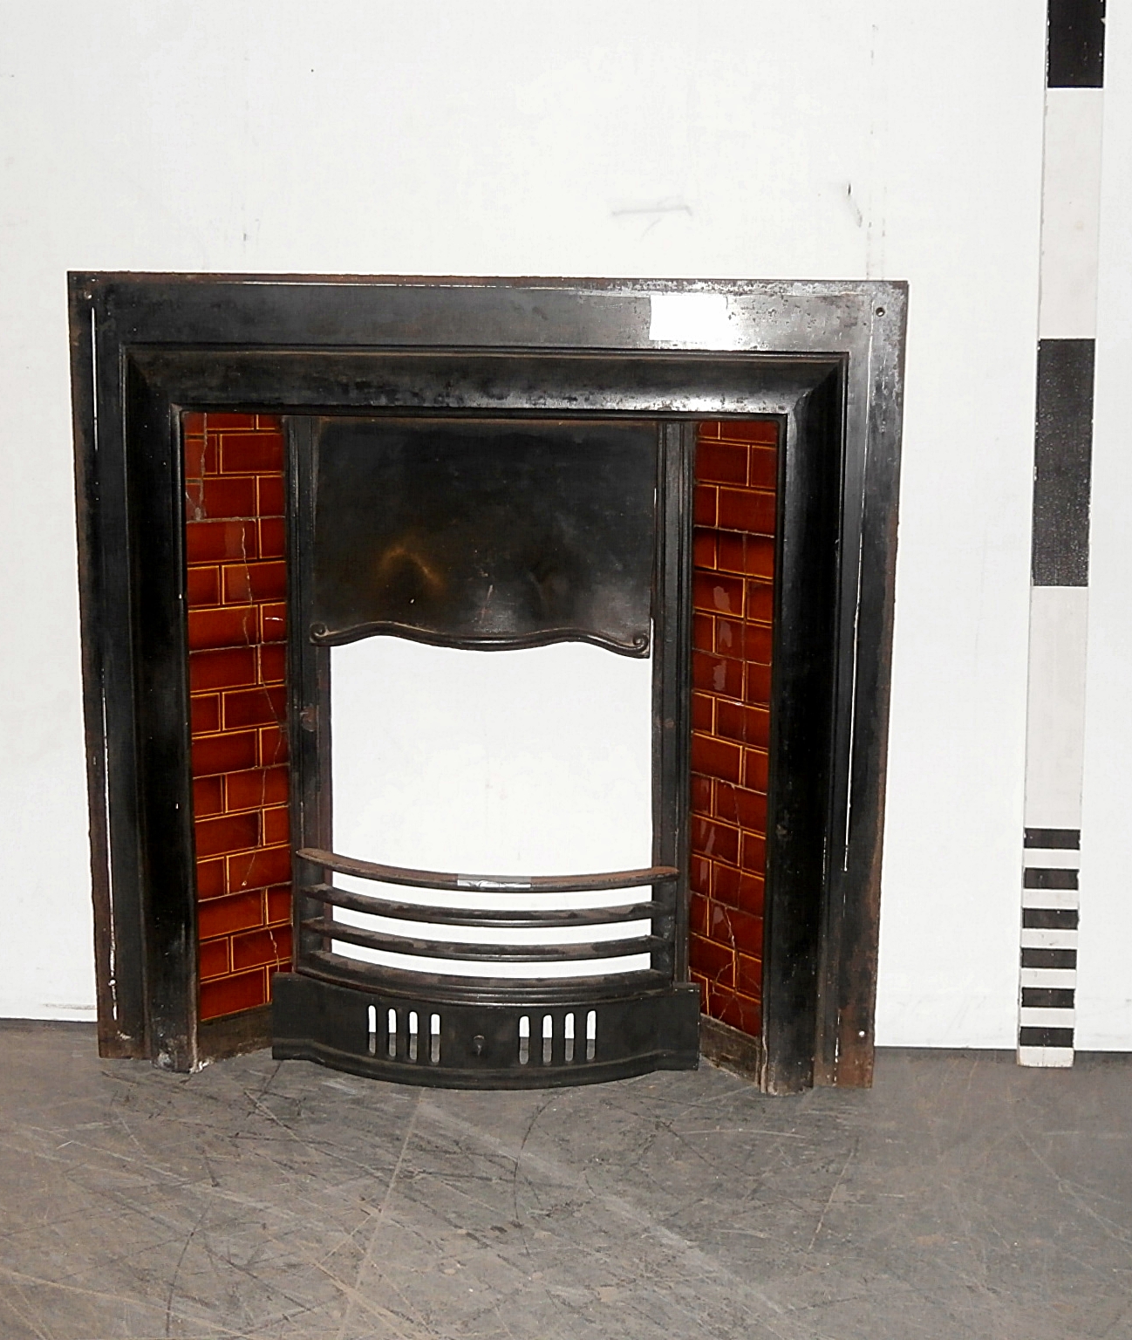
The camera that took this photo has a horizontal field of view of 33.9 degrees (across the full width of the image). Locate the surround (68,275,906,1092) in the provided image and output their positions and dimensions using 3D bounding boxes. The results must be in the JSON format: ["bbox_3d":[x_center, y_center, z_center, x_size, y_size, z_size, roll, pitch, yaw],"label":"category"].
[{"bbox_3d":[-0.099,0.020,2.247,0.967,0.967,0.160,1,11,4],"label":"surround"}]

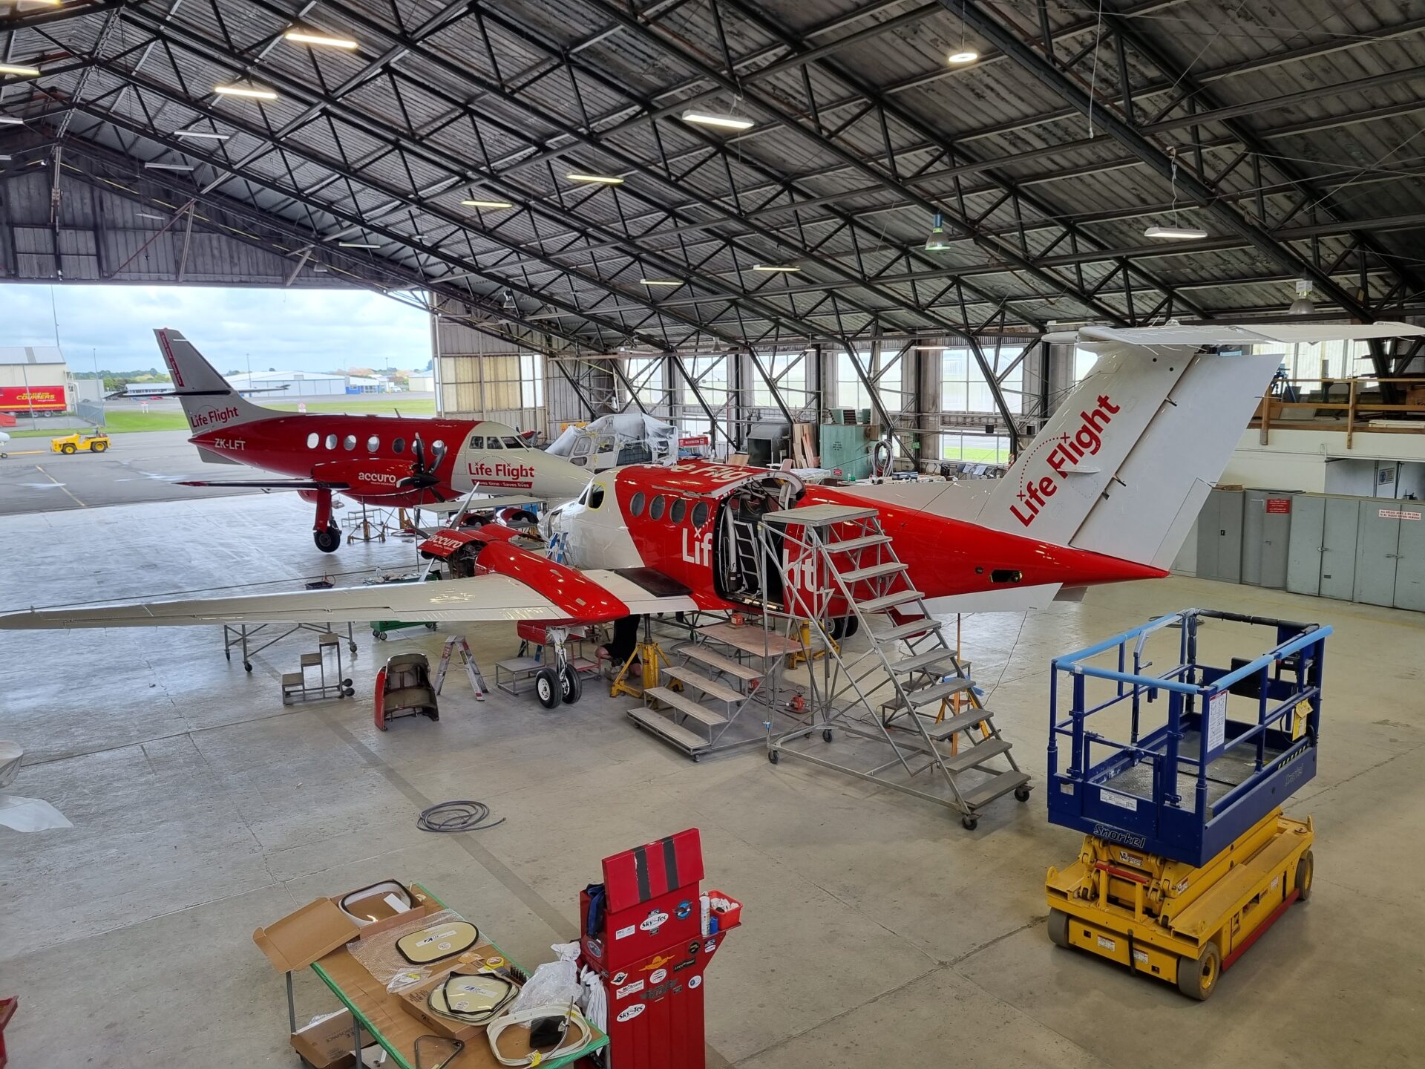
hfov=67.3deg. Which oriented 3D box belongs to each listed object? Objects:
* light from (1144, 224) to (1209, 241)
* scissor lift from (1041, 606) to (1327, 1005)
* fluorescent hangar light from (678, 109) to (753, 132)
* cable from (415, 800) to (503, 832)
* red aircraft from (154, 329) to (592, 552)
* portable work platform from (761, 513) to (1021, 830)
[{"bbox_3d":[6.715,-4.361,15.500,1.210,0.110,0.240,-6,10,-31],"label":"light"},{"bbox_3d":[3.746,1.958,8.380,2.370,2.290,1.140,-9,12,-42],"label":"scissor lift"},{"bbox_3d":[0.085,-6.310,16.300,1.210,0.110,0.260,-7,10,-34],"label":"fluorescent hangar light"},{"bbox_3d":[-2.538,2.841,10.920,0.880,0.060,0.790,-1,9,0],"label":"cable"},{"bbox_3d":[-9.563,-2.846,29.943,14.370,5.788,15.850,1,9,17],"label":"red aircraft"},{"bbox_3d":[1.912,1.264,11.355,1.050,2.850,2.741,-9,12,-43],"label":"portable work platform"}]

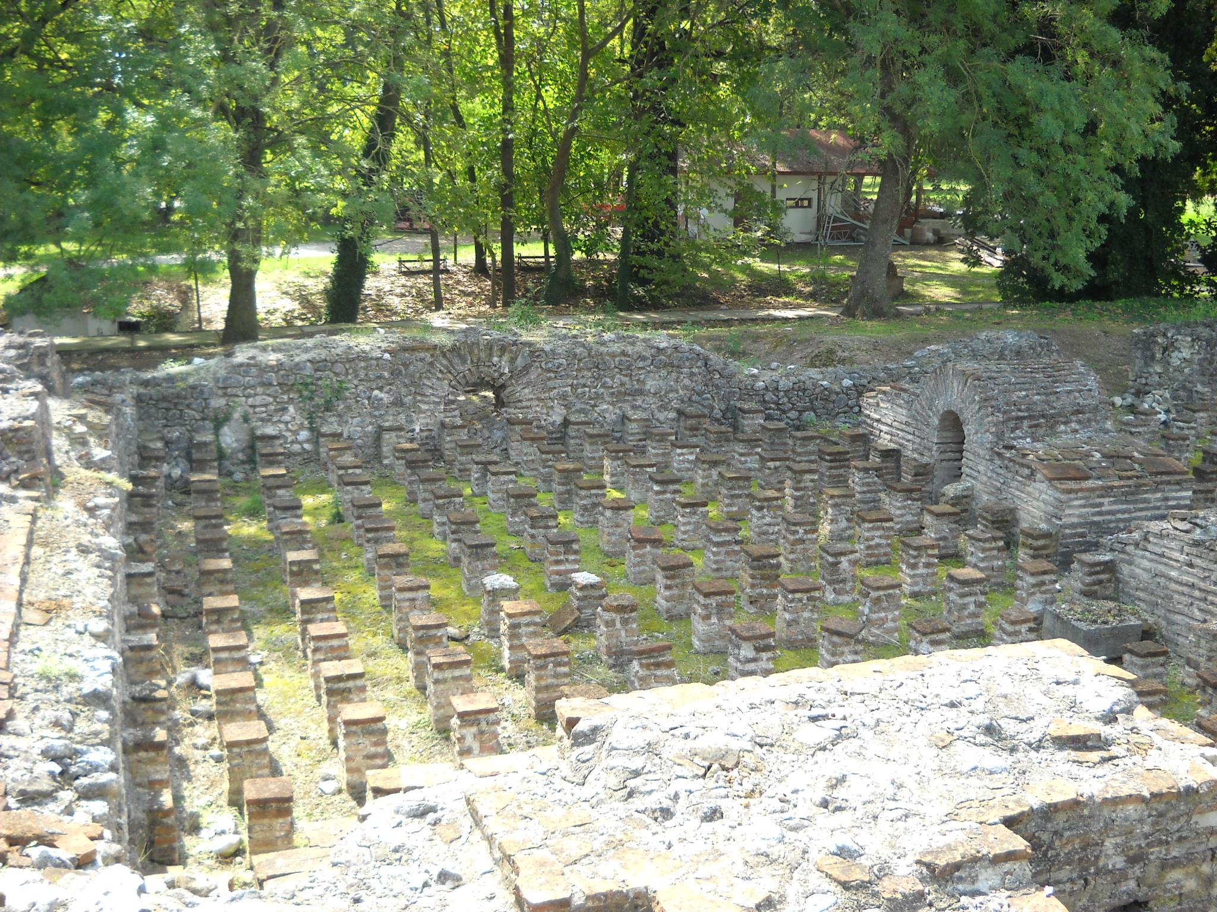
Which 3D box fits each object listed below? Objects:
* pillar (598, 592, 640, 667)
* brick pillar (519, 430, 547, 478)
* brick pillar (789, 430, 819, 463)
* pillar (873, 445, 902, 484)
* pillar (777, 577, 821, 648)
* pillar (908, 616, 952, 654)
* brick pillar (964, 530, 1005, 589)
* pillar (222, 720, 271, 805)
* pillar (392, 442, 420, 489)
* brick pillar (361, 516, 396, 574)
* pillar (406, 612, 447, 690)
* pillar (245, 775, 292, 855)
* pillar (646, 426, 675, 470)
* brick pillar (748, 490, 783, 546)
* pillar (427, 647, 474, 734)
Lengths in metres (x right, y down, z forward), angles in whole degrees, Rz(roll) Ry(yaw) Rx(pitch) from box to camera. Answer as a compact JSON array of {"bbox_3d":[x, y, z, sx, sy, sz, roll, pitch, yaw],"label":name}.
[{"bbox_3d":[0.088,1.529,12.600,0.301,0.542,0.292,-4,14,-17],"label":"pillar"},{"bbox_3d":[-0.945,-0.027,17.915,0.297,0.524,0.286,-3,16,-17],"label":"brick pillar"},{"bbox_3d":[2.637,-0.067,19.425,0.296,0.505,0.296,-4,15,-17],"label":"brick pillar"},{"bbox_3d":[3.387,0.139,17.631,0.282,0.496,0.278,-3,16,-17],"label":"pillar"},{"bbox_3d":[1.811,1.495,13.721,0.312,0.575,0.312,-4,15,-17],"label":"pillar"},{"bbox_3d":[2.653,1.642,11.960,0.277,0.490,0.268,-3,16,-17],"label":"pillar"},{"bbox_3d":[4.357,1.186,16.714,0.319,0.595,0.319,-5,16,-17],"label":"brick pillar"},{"bbox_3d":[-2.964,2.517,11.796,0.332,0.565,0.332,-5,16,-17],"label":"pillar"},{"bbox_3d":[-2.629,0.136,18.887,0.312,0.550,0.312,-4,15,-17],"label":"pillar"},{"bbox_3d":[-2.427,0.941,15.213,0.311,0.517,0.311,-4,15,-17],"label":"brick pillar"},{"bbox_3d":[-1.771,1.908,14.132,0.330,0.618,0.330,-5,16,-17],"label":"pillar"},{"bbox_3d":[-2.313,2.516,9.861,0.312,0.530,0.312,-4,15,-17],"label":"pillar"},{"bbox_3d":[0.745,-0.081,20.464,0.329,0.540,0.315,-4,15,-17],"label":"pillar"},{"bbox_3d":[1.700,0.674,15.549,0.307,0.543,0.290,-3,15,-17],"label":"brick pillar"},{"bbox_3d":[-1.229,1.796,11.132,0.302,0.551,0.285,-3,16,-17],"label":"pillar"}]

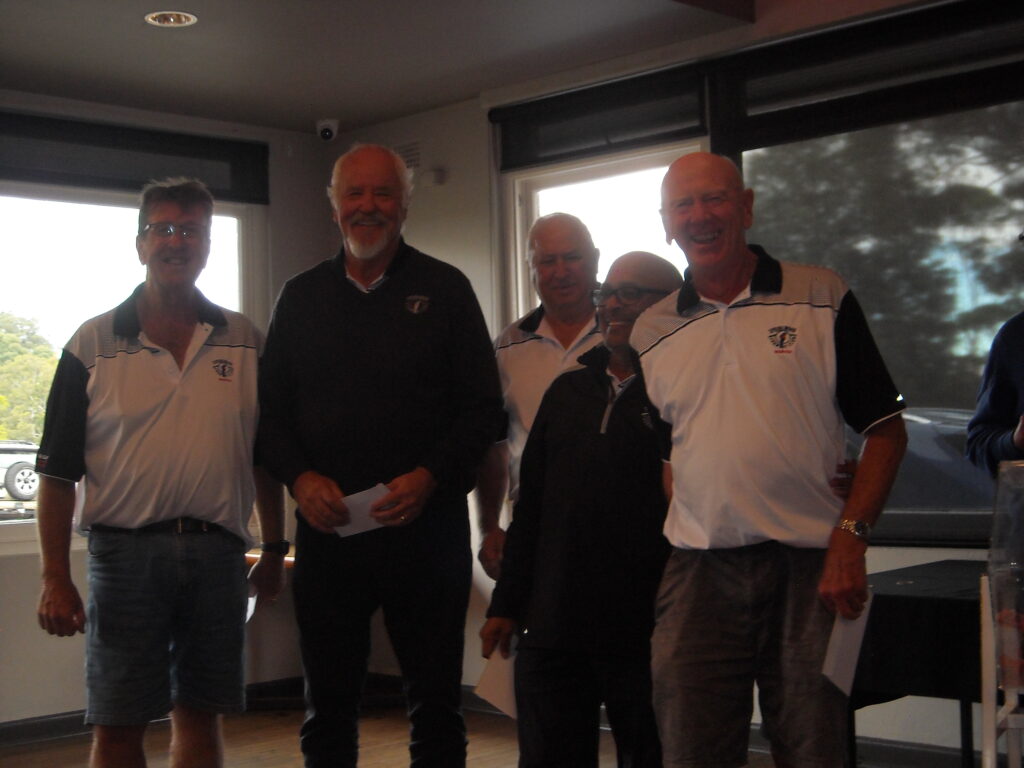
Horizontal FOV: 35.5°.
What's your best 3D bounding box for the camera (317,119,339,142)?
[{"bbox_3d":[-0.820,-1.127,7.100,0.105,0.097,0.107,-2,-2,1],"label":"camera"}]

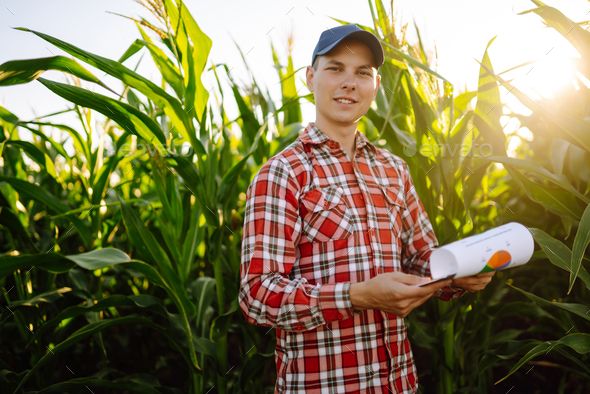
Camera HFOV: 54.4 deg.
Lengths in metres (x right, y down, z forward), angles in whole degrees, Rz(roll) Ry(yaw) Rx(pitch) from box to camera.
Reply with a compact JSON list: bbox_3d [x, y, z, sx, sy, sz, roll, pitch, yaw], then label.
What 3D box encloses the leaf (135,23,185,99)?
[{"bbox_3d":[-0.422,-0.428,1.800,0.065,0.280,0.090,-33,0,0],"label":"leaf"}]

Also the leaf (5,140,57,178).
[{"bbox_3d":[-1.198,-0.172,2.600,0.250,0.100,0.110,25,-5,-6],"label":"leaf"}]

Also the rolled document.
[{"bbox_3d":[0.398,0.119,1.230,0.230,0.090,0.100,-10,2,-25],"label":"rolled document"}]

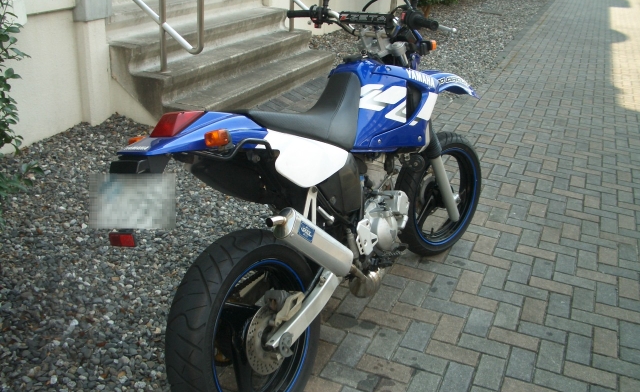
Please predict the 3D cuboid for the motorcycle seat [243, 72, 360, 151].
[{"bbox_3d":[-0.057,-0.256,2.117,0.250,0.250,0.560,4,19,33],"label":"motorcycle seat"}]

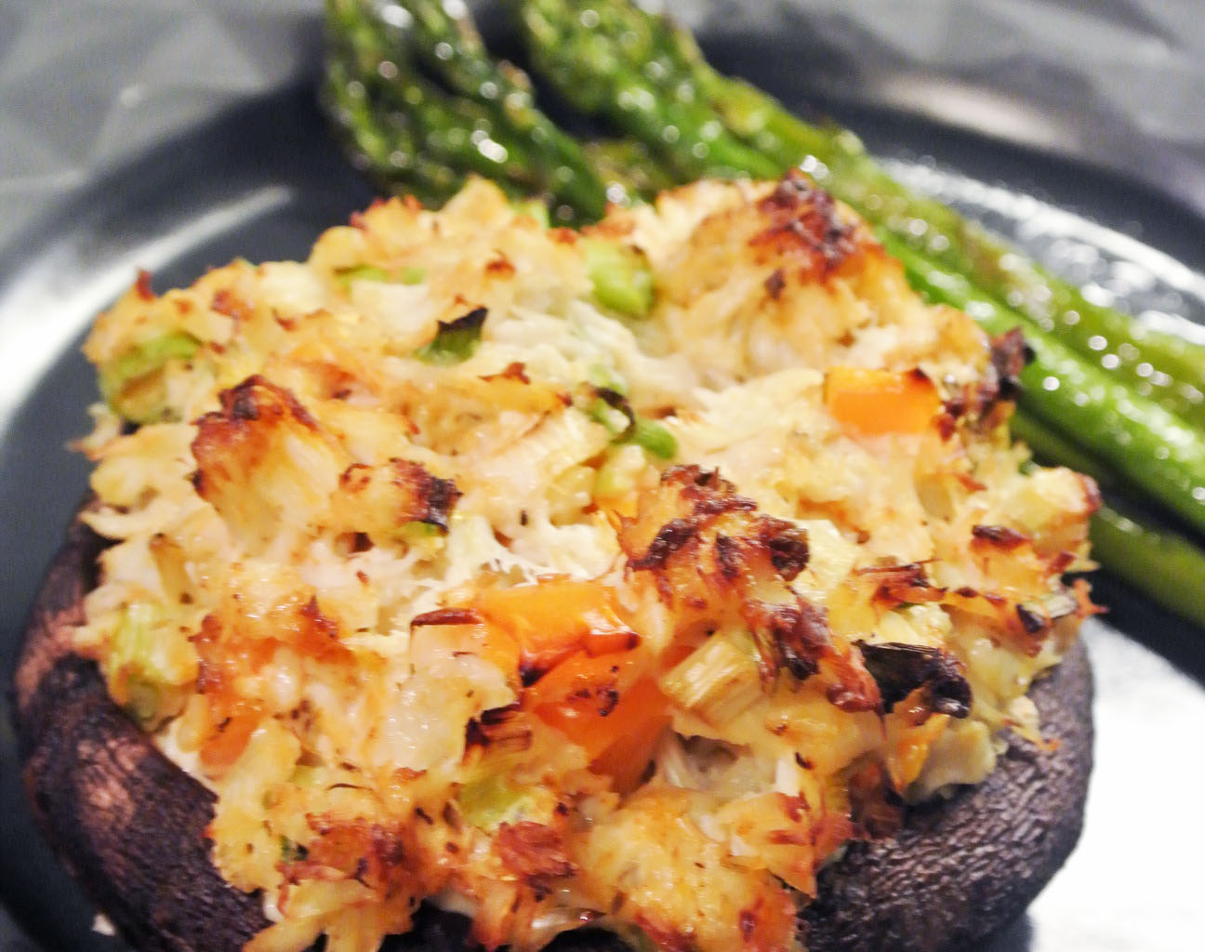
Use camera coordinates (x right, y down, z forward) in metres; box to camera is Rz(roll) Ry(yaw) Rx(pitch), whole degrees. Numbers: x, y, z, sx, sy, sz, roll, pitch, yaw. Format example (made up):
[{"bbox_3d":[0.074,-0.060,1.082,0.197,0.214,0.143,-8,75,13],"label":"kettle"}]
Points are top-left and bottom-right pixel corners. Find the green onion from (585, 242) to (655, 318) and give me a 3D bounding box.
[{"bbox_3d":[0.002,-0.020,0.308,0.007,0.006,0.006,8,41,0],"label":"green onion"}]

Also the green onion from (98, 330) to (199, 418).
[{"bbox_3d":[-0.044,-0.010,0.296,0.009,0.006,0.006,8,41,0],"label":"green onion"}]

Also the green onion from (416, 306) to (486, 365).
[{"bbox_3d":[-0.015,-0.014,0.298,0.007,0.005,0.004,8,41,0],"label":"green onion"}]

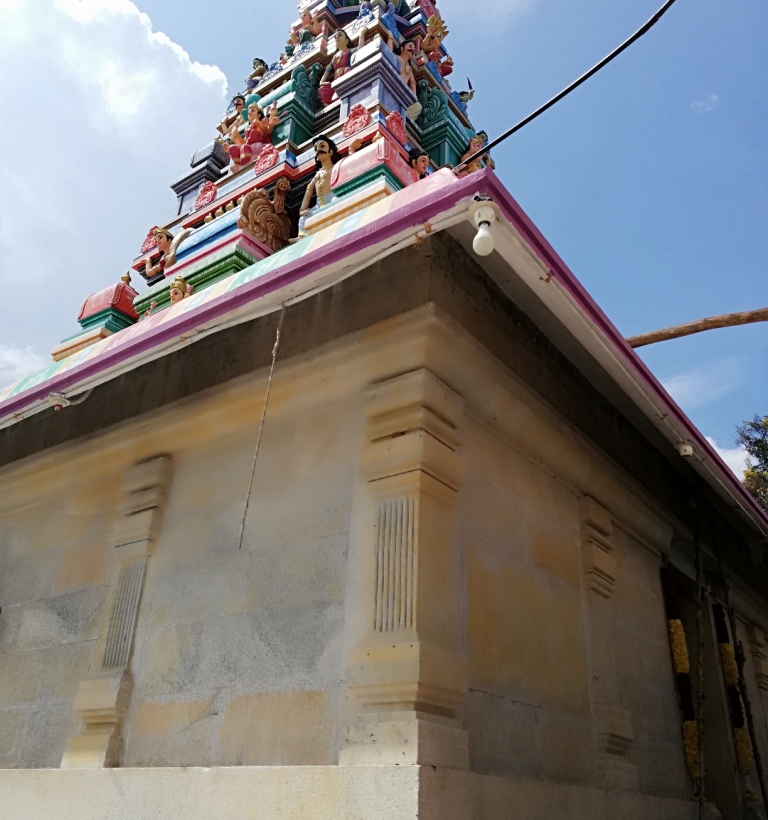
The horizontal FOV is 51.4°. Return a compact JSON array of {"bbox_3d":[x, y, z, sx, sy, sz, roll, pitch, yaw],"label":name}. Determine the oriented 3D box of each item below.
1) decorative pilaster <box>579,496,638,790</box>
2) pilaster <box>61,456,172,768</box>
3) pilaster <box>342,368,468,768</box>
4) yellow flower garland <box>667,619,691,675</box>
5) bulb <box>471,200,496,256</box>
[{"bbox_3d":[1.107,1.143,4.003,0.076,1.409,0.319,-17,-33,32],"label":"decorative pilaster"},{"bbox_3d":[-1.224,0.907,3.710,0.314,1.409,0.076,-17,-33,32],"label":"pilaster"},{"bbox_3d":[0.095,0.564,2.968,0.311,1.414,0.311,-17,-33,32],"label":"pilaster"},{"bbox_3d":[1.784,1.438,4.841,0.087,0.305,0.087,-17,-33,32],"label":"yellow flower garland"},{"bbox_3d":[0.286,-0.524,2.299,0.076,0.148,0.076,2,-27,1],"label":"bulb"}]

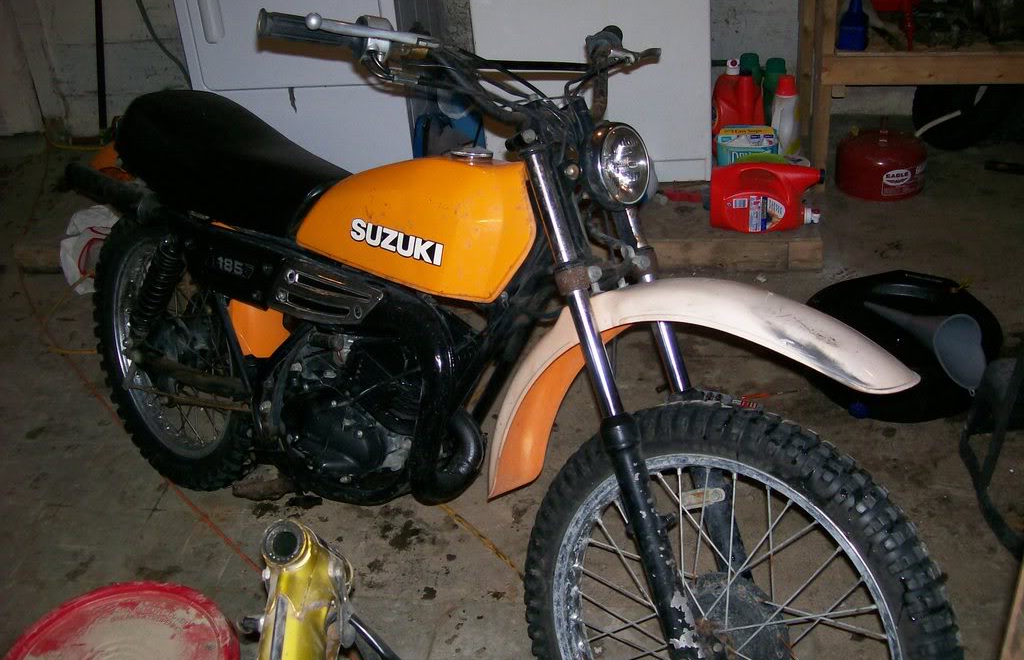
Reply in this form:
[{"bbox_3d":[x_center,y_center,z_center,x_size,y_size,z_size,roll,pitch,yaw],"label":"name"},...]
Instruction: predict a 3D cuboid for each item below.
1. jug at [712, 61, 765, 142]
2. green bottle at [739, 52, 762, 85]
[{"bbox_3d":[0.808,-0.802,3.800,0.135,0.325,0.190,-10,28,-9],"label":"jug"},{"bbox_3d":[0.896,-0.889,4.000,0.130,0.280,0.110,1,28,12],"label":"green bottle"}]

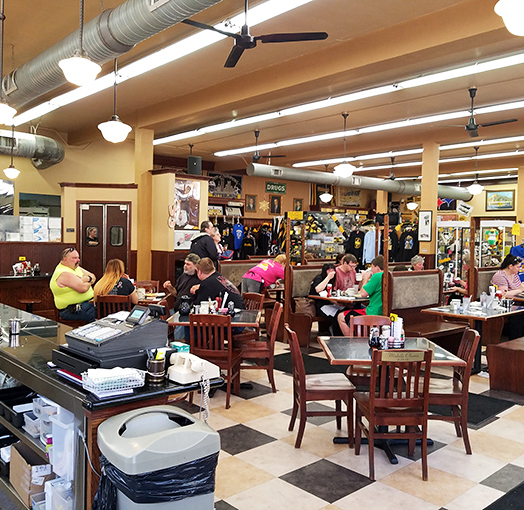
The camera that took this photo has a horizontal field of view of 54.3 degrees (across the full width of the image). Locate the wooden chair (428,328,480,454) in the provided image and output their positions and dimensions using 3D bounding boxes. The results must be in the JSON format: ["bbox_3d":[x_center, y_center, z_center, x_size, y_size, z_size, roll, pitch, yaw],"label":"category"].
[{"bbox_3d":[1.354,1.006,3.875,0.480,0.870,0.430,1,2,6],"label":"wooden chair"}]

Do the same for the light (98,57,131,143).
[{"bbox_3d":[-1.706,-1.845,5.943,0.400,1.080,0.400,1,2,0],"label":"light"}]

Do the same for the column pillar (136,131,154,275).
[{"bbox_3d":[-2.162,-0.548,9.388,0.265,3.500,0.265,-1,3,-42],"label":"column pillar"}]

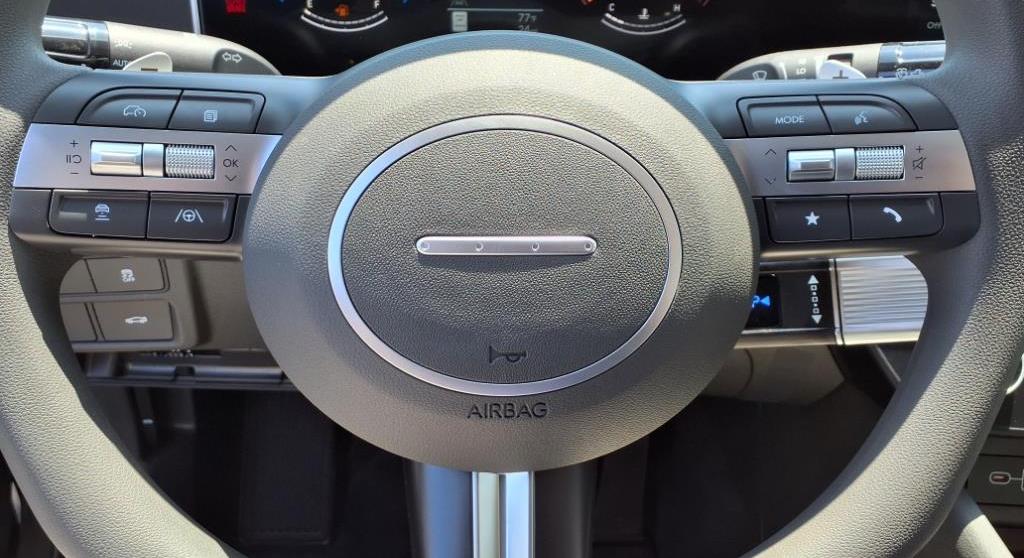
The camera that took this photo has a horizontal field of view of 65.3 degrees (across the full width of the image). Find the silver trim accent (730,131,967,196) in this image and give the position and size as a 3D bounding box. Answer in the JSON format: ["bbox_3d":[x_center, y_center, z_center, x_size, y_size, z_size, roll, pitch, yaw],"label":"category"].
[{"bbox_3d":[0.114,-0.039,0.271,0.076,0.020,0.014,0,-3,9],"label":"silver trim accent"}]

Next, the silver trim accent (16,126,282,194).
[{"bbox_3d":[-0.119,-0.039,0.264,0.080,0.020,0.014,0,-3,-8],"label":"silver trim accent"}]

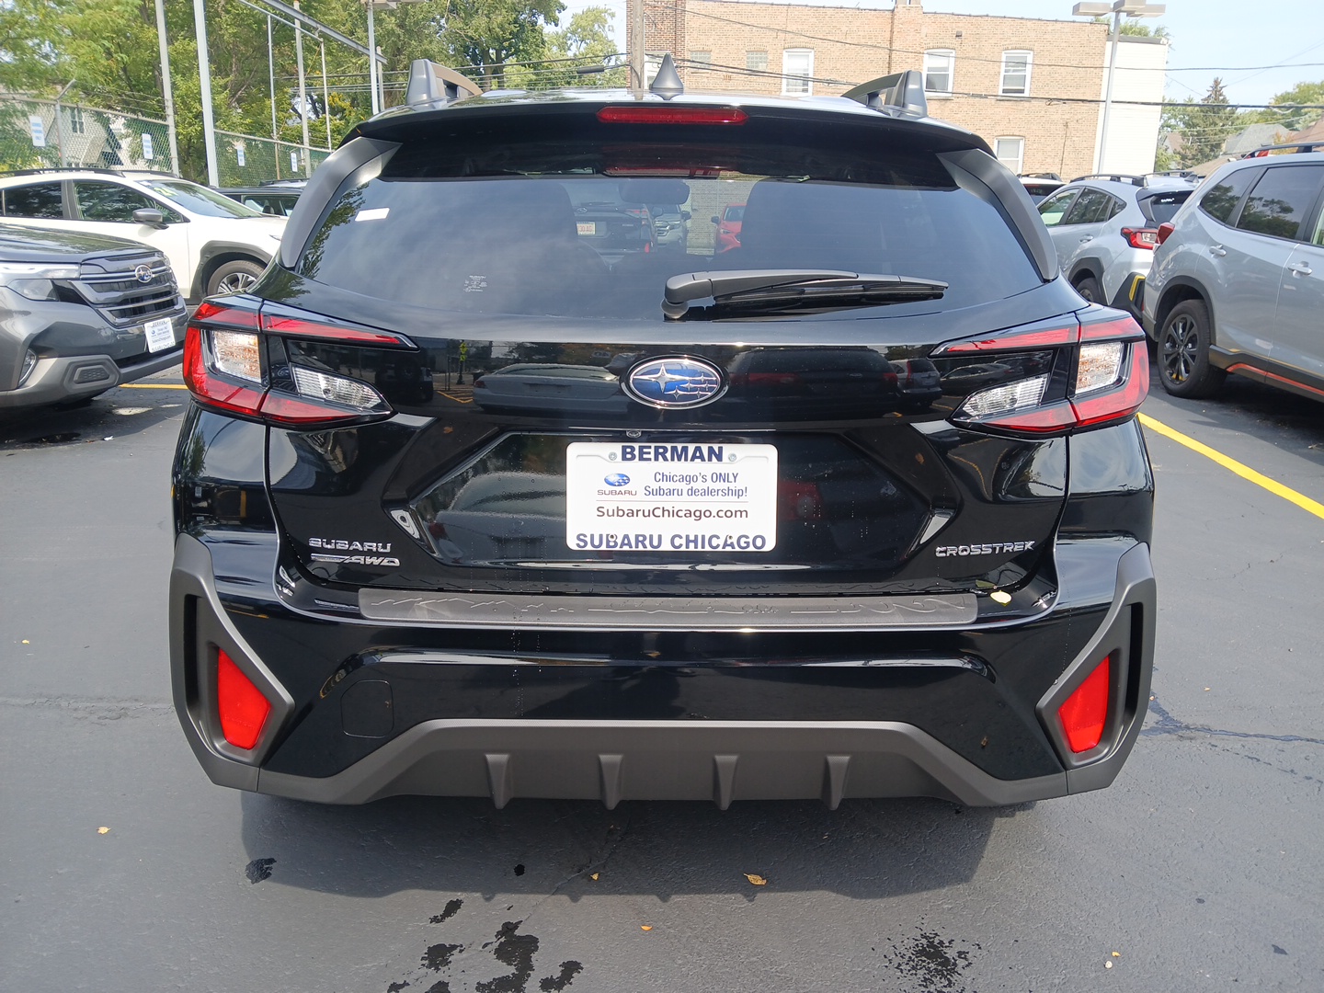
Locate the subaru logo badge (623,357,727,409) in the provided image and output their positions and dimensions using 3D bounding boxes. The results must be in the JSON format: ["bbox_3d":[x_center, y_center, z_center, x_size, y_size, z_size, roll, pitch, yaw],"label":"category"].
[{"bbox_3d":[0.018,-0.159,1.387,0.142,0.076,0.015,0,8,-1],"label":"subaru logo badge"}]

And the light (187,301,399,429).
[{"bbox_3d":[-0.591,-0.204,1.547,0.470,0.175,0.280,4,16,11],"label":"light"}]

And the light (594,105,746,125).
[{"bbox_3d":[0.016,-0.592,1.543,0.233,0.030,0.030,0,16,-1],"label":"light"}]

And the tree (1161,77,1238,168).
[{"bbox_3d":[33.609,-20.789,62.361,4.300,9.680,4.300,0,16,-1],"label":"tree"}]

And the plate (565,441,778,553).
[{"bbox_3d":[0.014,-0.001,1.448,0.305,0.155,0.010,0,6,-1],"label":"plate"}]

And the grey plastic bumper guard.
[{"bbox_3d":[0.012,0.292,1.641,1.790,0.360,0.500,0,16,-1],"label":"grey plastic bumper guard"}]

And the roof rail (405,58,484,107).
[{"bbox_3d":[-0.451,-0.970,2.596,0.080,0.120,1.620,0,16,-1],"label":"roof rail"}]

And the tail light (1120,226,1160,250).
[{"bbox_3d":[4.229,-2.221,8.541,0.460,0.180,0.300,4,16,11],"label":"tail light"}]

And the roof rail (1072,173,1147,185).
[{"bbox_3d":[4.252,-3.025,9.572,0.070,0.110,1.620,0,16,-1],"label":"roof rail"}]

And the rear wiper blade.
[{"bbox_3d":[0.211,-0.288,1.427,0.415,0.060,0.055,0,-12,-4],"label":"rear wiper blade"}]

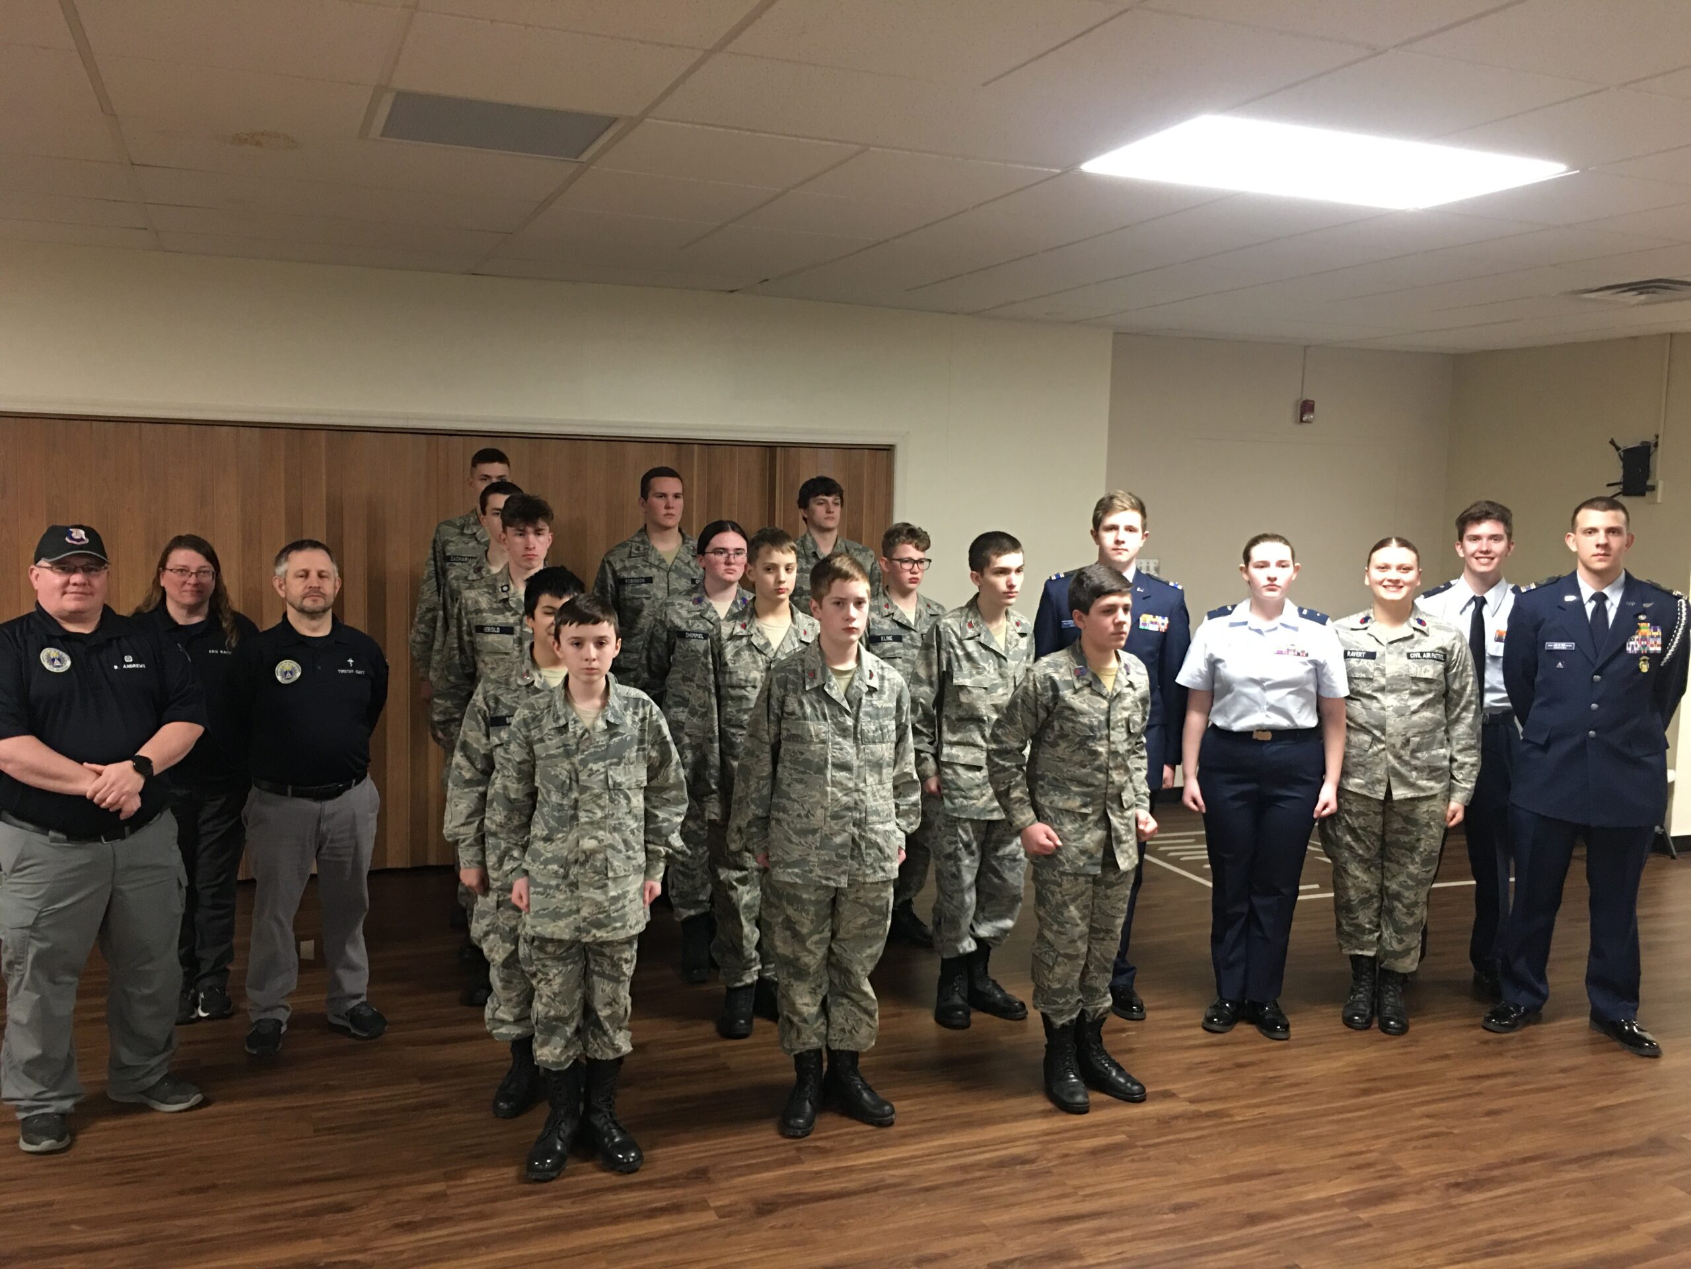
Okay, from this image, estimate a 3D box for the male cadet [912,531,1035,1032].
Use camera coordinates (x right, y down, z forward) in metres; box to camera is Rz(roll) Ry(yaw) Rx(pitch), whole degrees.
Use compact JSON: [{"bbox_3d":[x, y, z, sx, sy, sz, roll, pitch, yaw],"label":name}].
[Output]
[{"bbox_3d":[0.452,0.479,4.842,0.480,1.655,0.360,-2,7,-30],"label":"male cadet"}]

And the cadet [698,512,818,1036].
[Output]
[{"bbox_3d":[-0.252,0.470,4.713,0.470,1.644,0.330,-2,7,-23],"label":"cadet"}]

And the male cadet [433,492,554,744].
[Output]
[{"bbox_3d":[-1.122,0.381,4.949,0.530,1.738,0.340,-2,7,-23],"label":"male cadet"}]

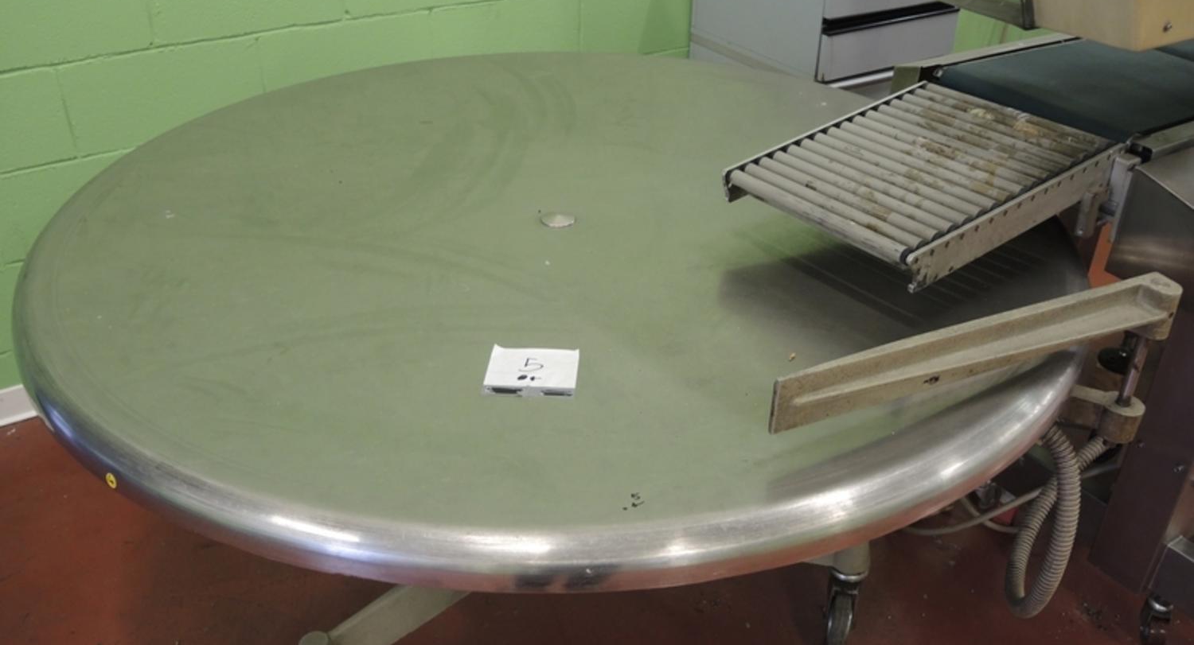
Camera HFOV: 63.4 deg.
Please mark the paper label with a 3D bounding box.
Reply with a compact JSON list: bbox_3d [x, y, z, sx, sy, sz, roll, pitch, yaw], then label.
[{"bbox_3d":[-0.071,0.055,1.079,0.100,0.011,0.083,2,32,3],"label":"paper label"}]

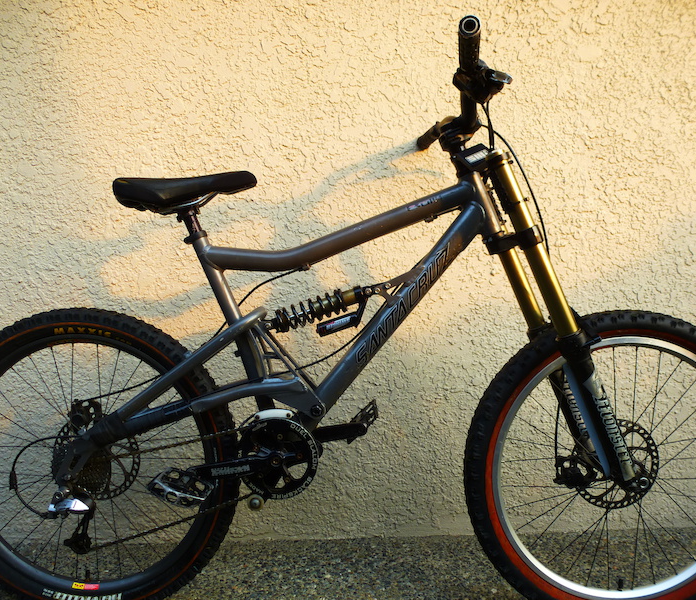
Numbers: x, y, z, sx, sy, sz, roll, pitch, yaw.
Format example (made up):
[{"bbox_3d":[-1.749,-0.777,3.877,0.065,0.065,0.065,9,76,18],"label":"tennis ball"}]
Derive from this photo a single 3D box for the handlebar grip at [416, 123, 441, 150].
[{"bbox_3d":[0.206,-0.417,1.420,0.032,0.032,0.130,0,1,-10],"label":"handlebar grip"}]

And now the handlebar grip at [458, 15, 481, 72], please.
[{"bbox_3d":[0.189,-0.394,0.860,0.033,0.033,0.135,0,-2,12],"label":"handlebar grip"}]

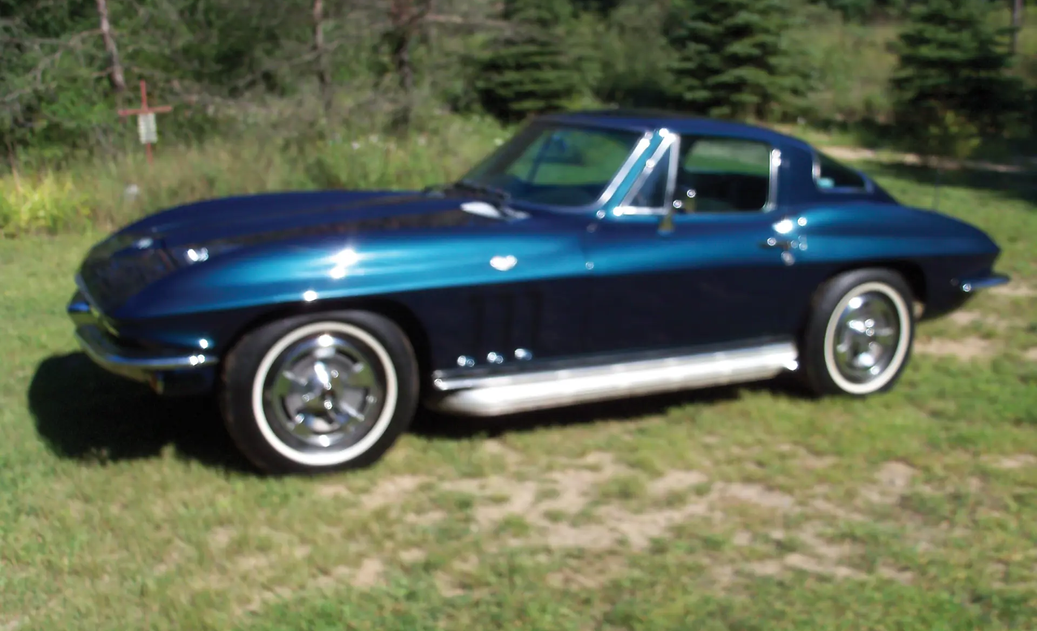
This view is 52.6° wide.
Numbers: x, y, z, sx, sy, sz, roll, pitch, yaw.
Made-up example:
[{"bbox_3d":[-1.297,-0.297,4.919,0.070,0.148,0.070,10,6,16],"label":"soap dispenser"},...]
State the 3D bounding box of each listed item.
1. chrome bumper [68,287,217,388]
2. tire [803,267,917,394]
[{"bbox_3d":[-1.525,0.008,4.043,0.380,0.160,1.720,-4,13,-27],"label":"chrome bumper"},{"bbox_3d":[1.528,0.085,4.805,0.670,0.670,0.200,-4,13,-27],"label":"tire"}]

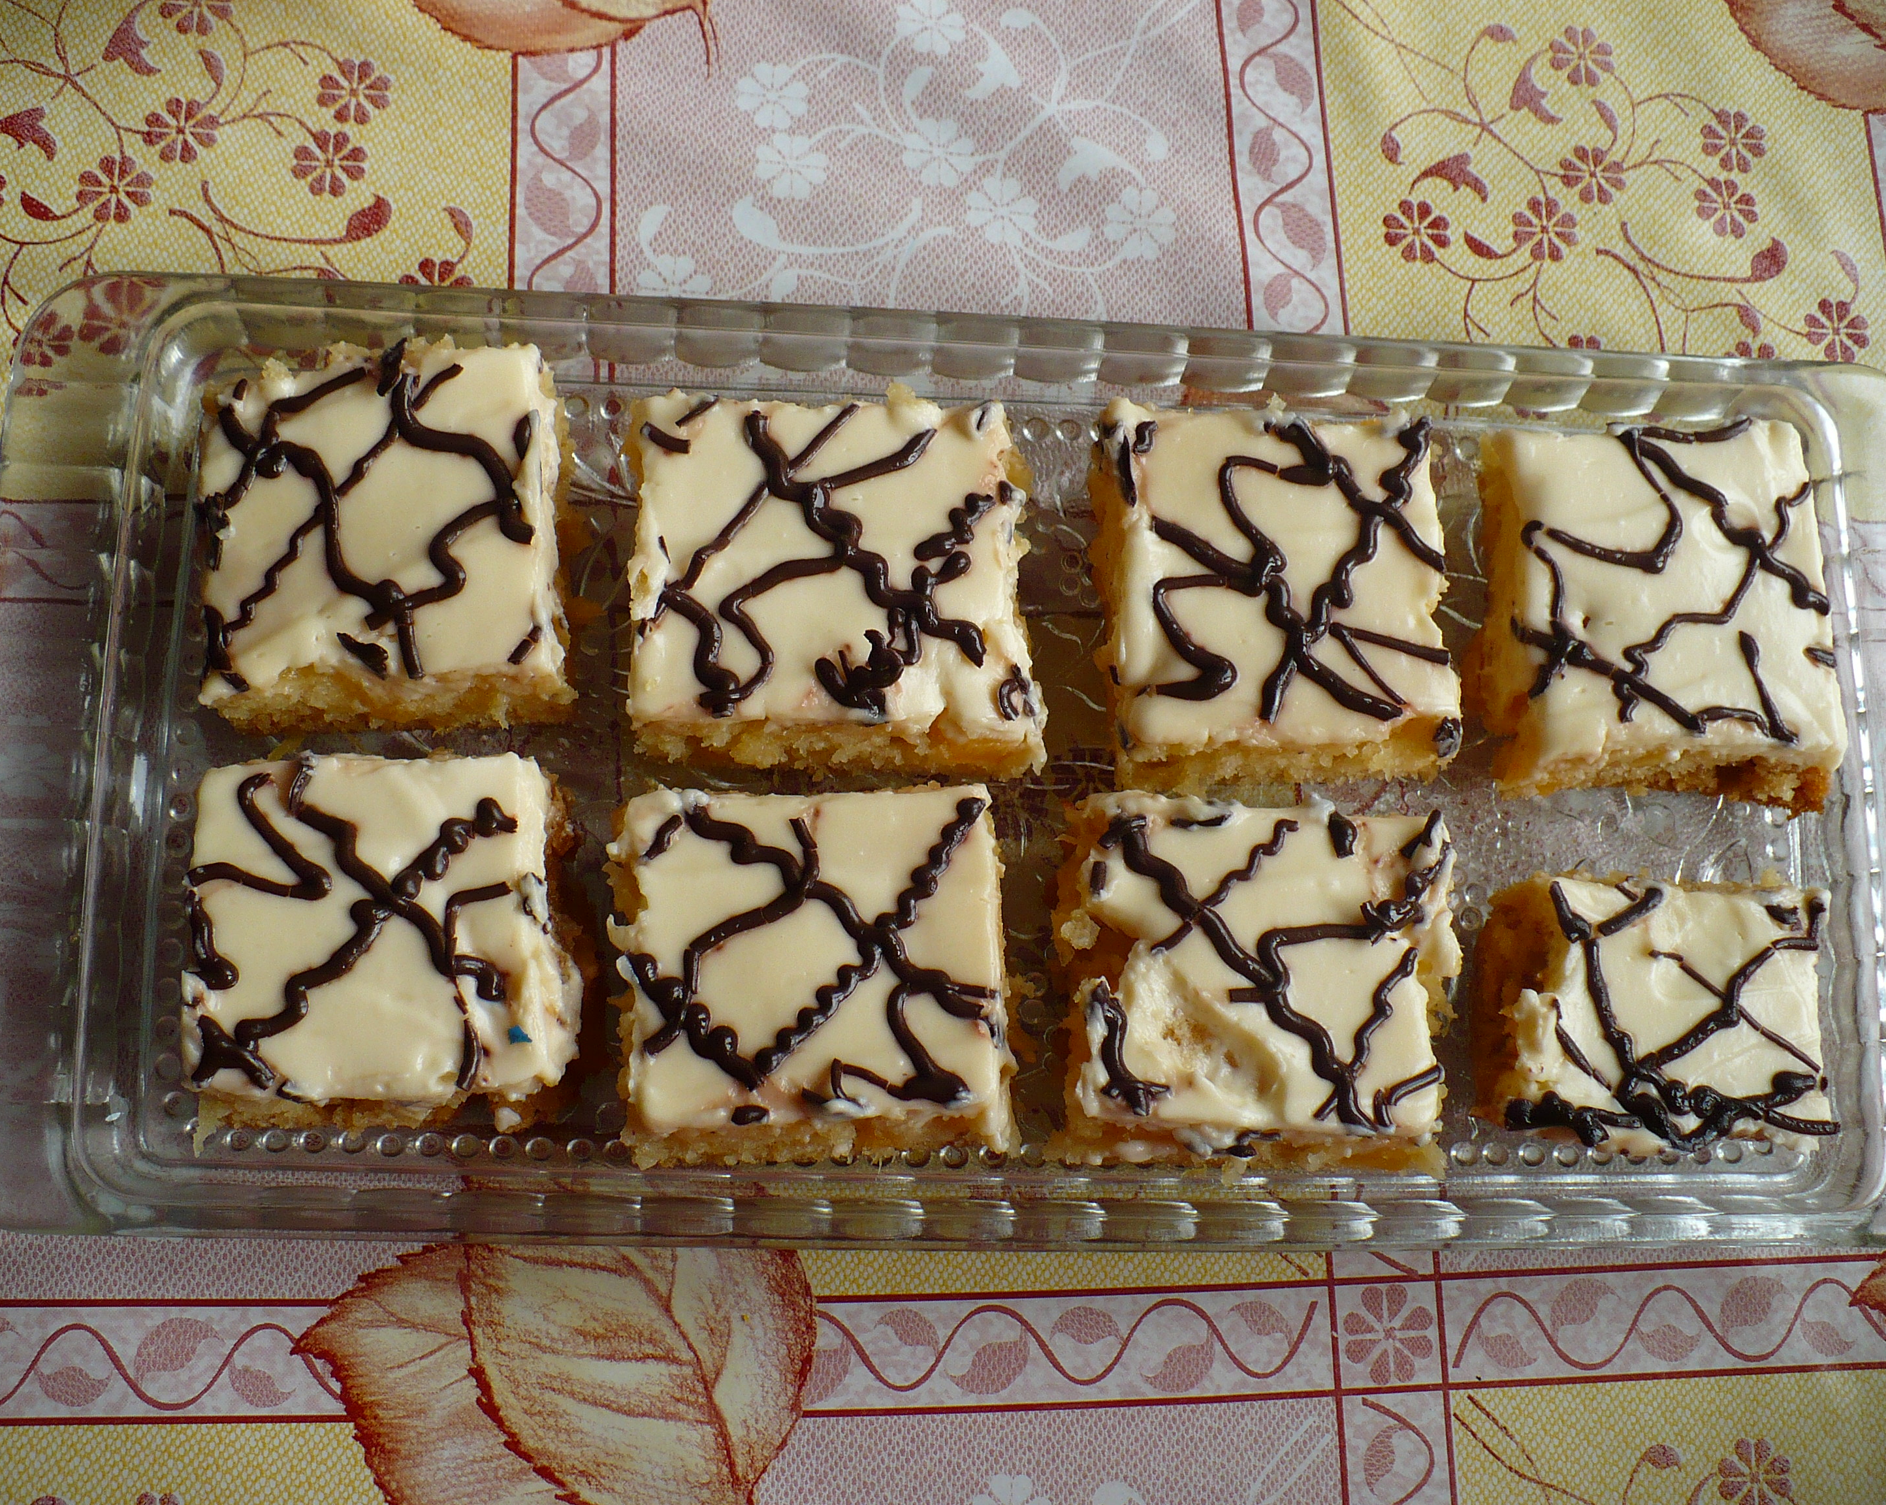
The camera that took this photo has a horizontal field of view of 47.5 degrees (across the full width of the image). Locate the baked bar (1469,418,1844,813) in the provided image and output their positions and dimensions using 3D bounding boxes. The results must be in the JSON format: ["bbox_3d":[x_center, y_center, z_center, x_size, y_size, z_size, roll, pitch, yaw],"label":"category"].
[{"bbox_3d":[0.138,-0.026,0.418,0.059,0.022,0.073,0,77,-6],"label":"baked bar"}]

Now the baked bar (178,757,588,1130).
[{"bbox_3d":[-0.097,0.034,0.381,0.065,0.022,0.063,-1,77,-6],"label":"baked bar"}]

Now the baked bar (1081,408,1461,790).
[{"bbox_3d":[0.062,-0.030,0.412,0.064,0.022,0.070,1,77,-6],"label":"baked bar"}]

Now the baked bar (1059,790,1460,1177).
[{"bbox_3d":[0.057,0.042,0.394,0.070,0.022,0.063,3,77,-5],"label":"baked bar"}]

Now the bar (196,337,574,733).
[{"bbox_3d":[-0.102,-0.040,0.398,0.064,0.022,0.068,-2,77,-6],"label":"bar"}]

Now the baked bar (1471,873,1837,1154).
[{"bbox_3d":[0.132,0.049,0.400,0.060,0.022,0.046,5,76,-5],"label":"baked bar"}]

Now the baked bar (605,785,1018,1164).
[{"bbox_3d":[-0.024,0.040,0.387,0.071,0.022,0.065,0,77,-6],"label":"baked bar"}]

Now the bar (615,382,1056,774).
[{"bbox_3d":[-0.021,-0.031,0.404,0.076,0.022,0.068,1,77,-6],"label":"bar"}]

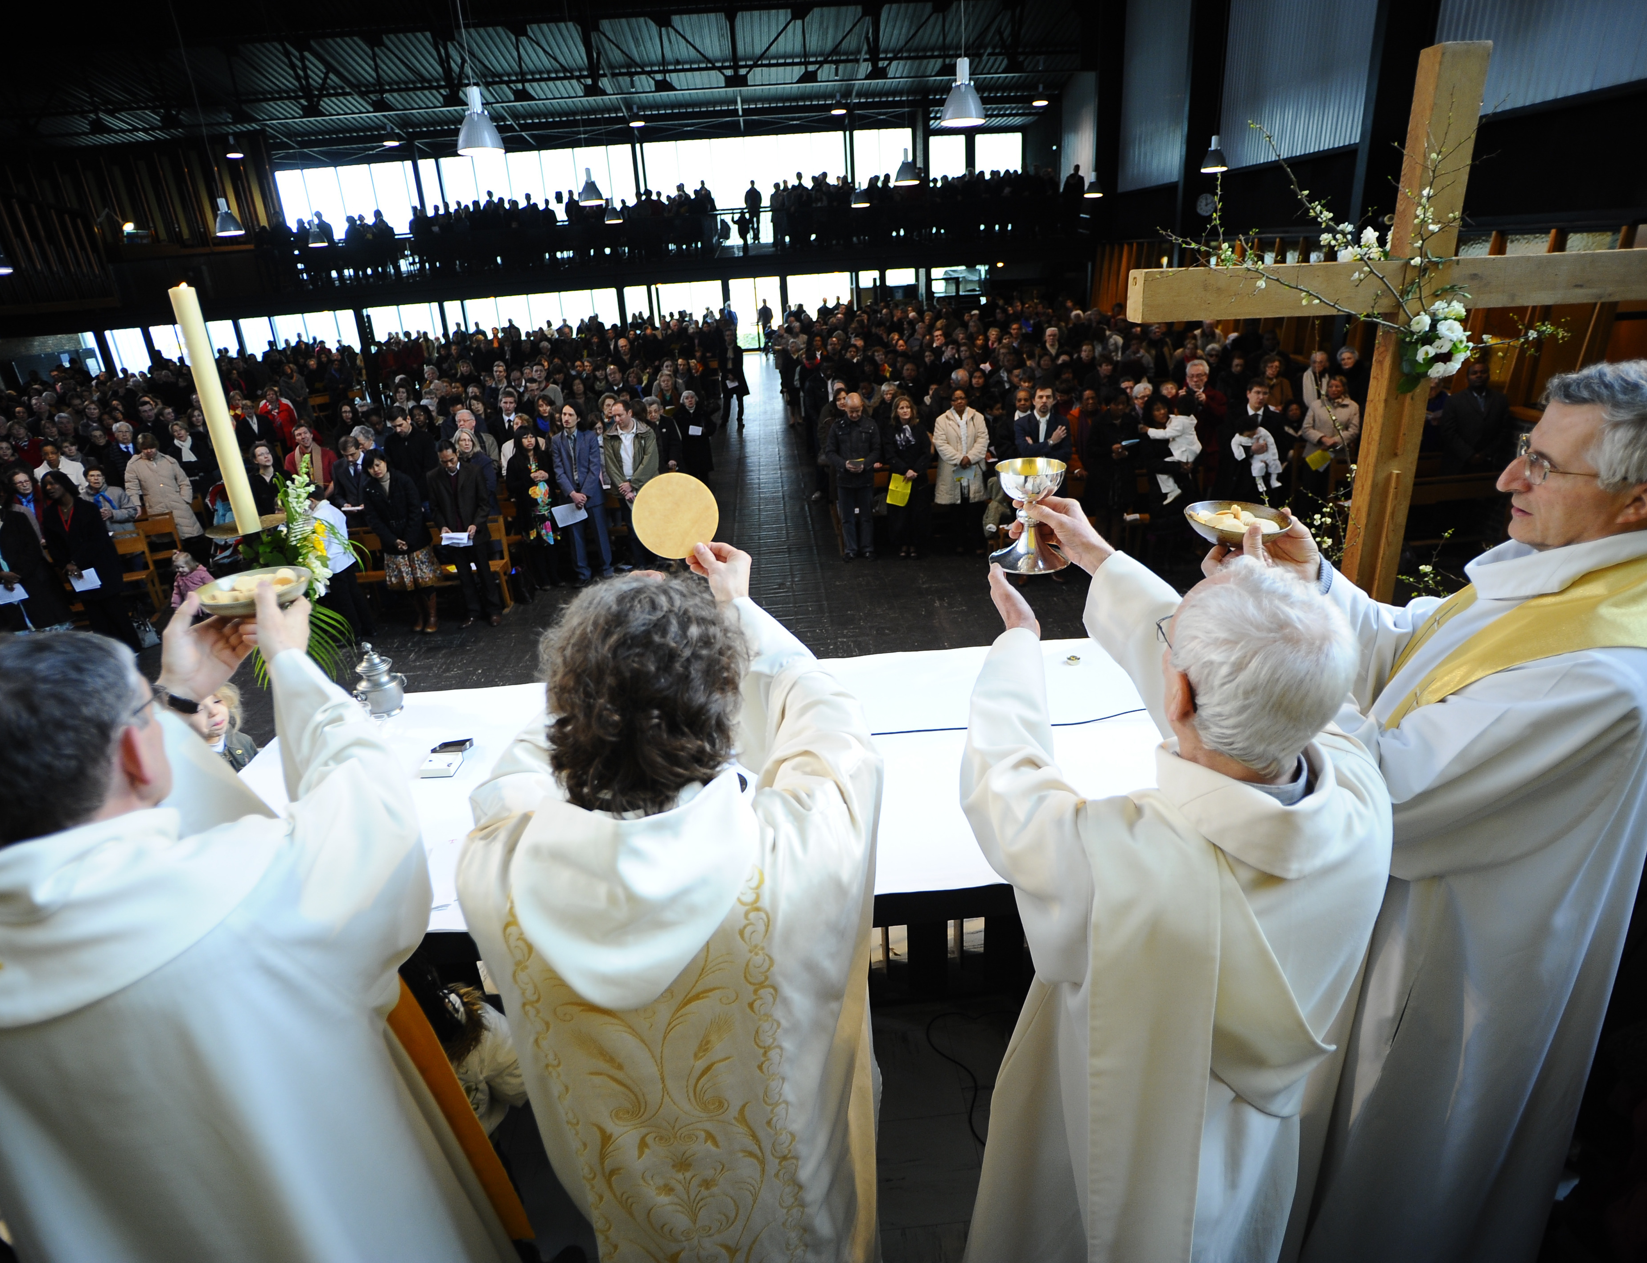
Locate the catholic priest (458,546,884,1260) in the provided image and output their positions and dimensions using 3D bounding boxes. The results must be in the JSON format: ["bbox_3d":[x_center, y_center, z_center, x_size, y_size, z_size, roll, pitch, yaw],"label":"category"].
[{"bbox_3d":[-0.158,0.694,1.488,0.560,1.730,0.650,-4,22,-1],"label":"catholic priest"}]

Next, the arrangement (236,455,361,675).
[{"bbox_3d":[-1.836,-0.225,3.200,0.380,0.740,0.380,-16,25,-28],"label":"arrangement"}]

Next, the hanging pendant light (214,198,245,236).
[{"bbox_3d":[-10.868,-7.539,16.300,0.440,0.590,0.440,-3,22,0],"label":"hanging pendant light"}]

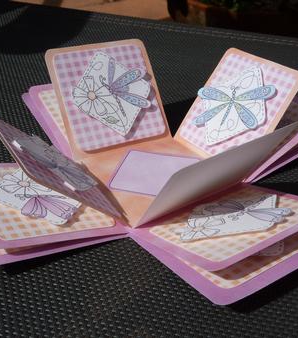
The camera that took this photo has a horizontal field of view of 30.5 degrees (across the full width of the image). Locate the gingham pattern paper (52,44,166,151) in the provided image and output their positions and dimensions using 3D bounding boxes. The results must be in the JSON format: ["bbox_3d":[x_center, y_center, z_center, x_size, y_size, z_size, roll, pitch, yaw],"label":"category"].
[{"bbox_3d":[-0.031,-0.061,0.460,0.083,0.083,0.005,-14,-5,-29],"label":"gingham pattern paper"}]

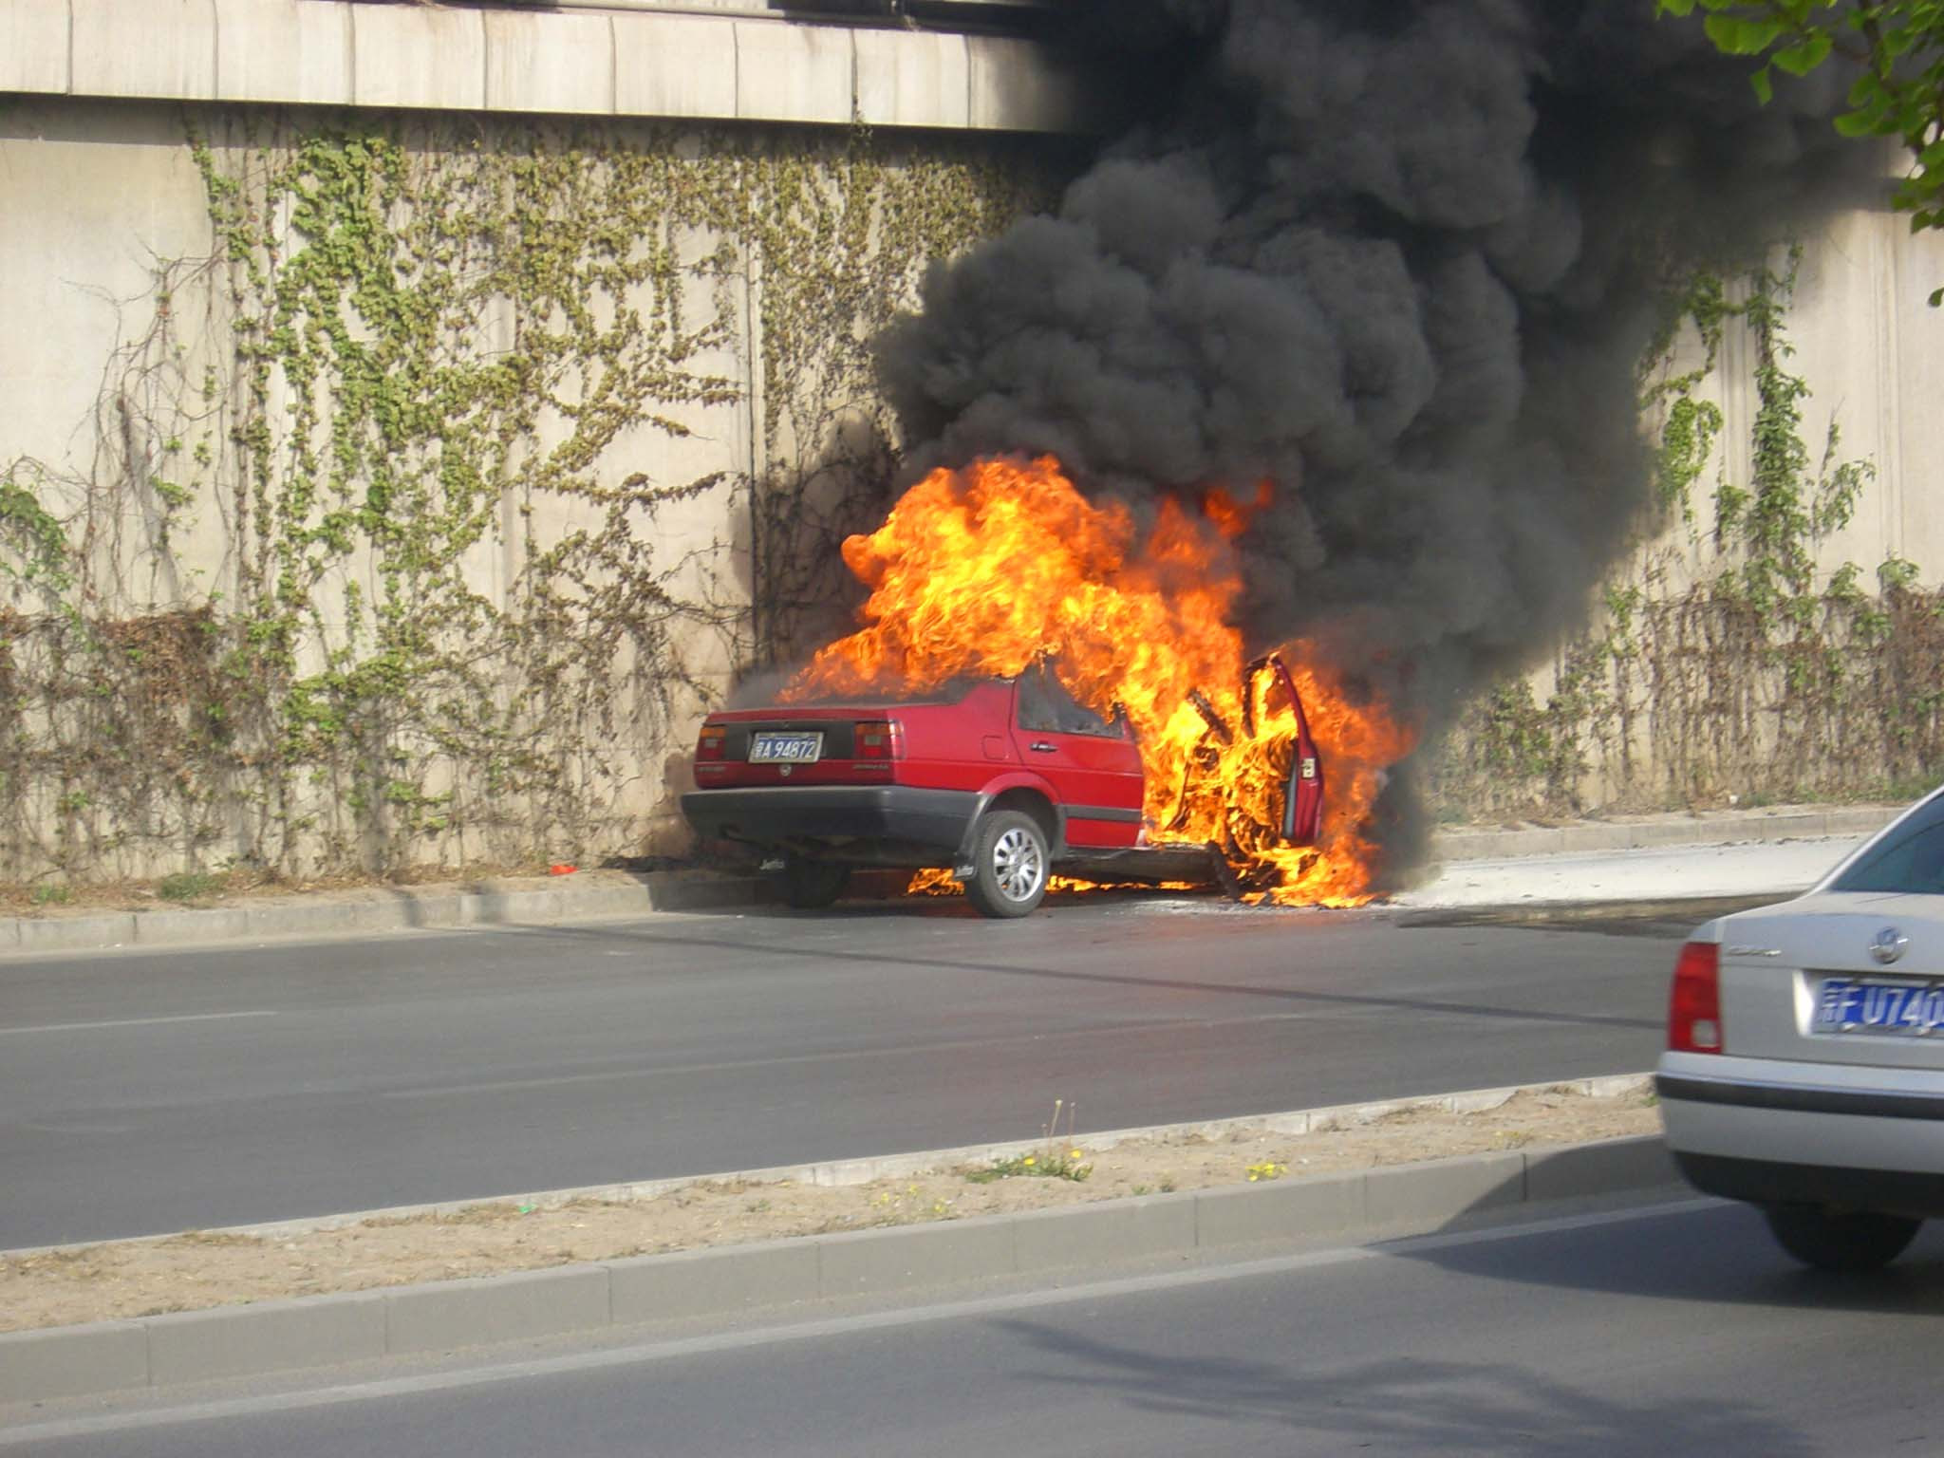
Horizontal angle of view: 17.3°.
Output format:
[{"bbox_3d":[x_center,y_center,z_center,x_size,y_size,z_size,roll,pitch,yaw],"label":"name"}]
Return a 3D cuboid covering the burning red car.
[{"bbox_3d":[0.366,0.285,35.850,1.700,1.410,4.390,1,1,40],"label":"burning red car"}]

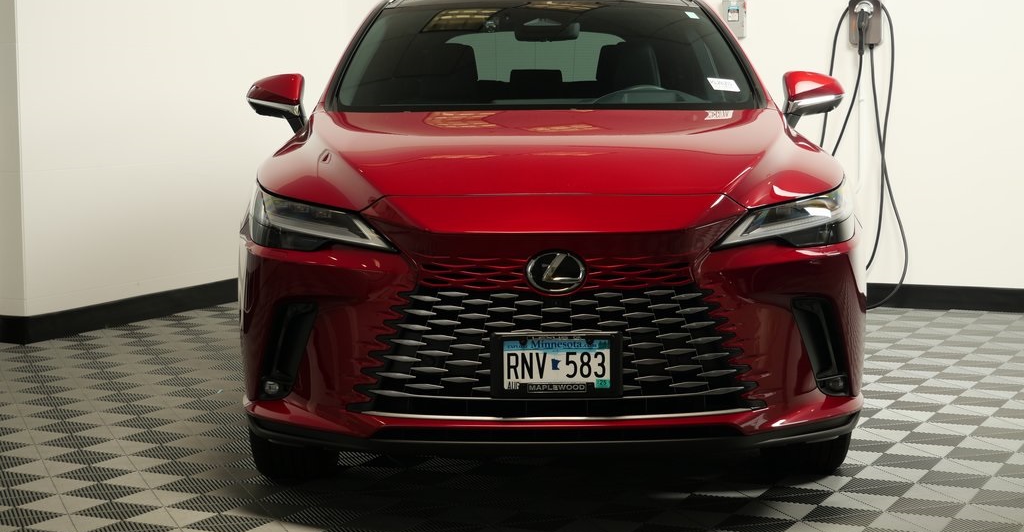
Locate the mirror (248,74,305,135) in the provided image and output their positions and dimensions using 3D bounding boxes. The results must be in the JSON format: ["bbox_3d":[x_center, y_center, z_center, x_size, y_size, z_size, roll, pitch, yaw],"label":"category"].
[{"bbox_3d":[-0.865,-0.601,5.869,0.230,0.220,0.190,0,5,0],"label":"mirror"}]

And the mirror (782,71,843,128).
[{"bbox_3d":[1.104,-0.612,5.869,0.230,0.220,0.190,0,5,0],"label":"mirror"}]

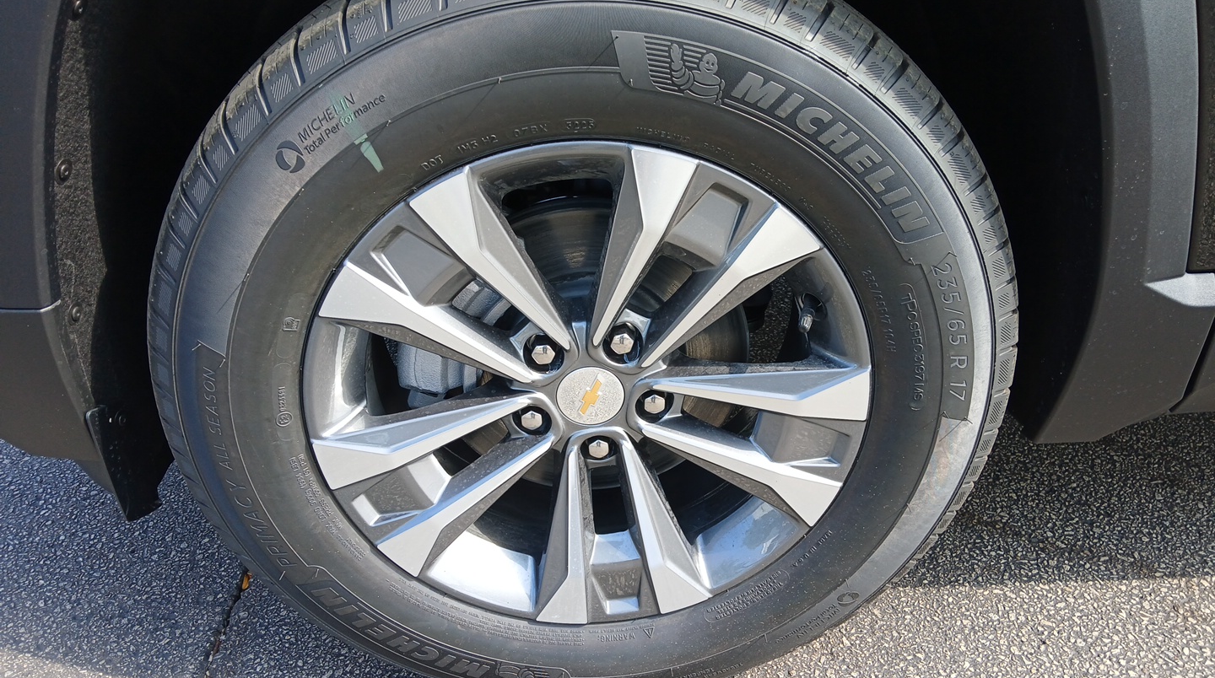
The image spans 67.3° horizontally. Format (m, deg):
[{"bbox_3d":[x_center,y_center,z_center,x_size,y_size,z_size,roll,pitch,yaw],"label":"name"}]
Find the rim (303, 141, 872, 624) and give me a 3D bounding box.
[{"bbox_3d":[-0.017,0.022,0.848,0.471,0.471,0.190,-1,28,-2],"label":"rim"}]

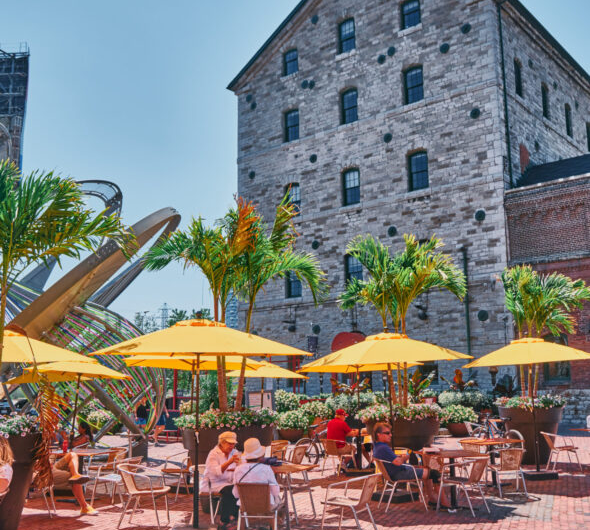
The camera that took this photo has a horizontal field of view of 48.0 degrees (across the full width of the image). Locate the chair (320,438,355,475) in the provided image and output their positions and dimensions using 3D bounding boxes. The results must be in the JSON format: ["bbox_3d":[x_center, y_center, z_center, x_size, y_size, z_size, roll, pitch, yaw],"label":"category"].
[{"bbox_3d":[0.829,3.711,12.944,0.560,0.750,0.580,-10,-14,43],"label":"chair"}]

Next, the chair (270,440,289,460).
[{"bbox_3d":[-0.277,3.525,11.861,0.560,0.750,0.570,-6,-12,30],"label":"chair"}]

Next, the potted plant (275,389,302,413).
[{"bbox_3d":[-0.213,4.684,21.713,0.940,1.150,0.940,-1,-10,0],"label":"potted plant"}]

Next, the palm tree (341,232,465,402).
[{"bbox_3d":[2.681,1.403,17.347,3.000,4.500,2.900,-1,-10,0],"label":"palm tree"}]

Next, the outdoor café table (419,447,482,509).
[{"bbox_3d":[2.195,3.028,9.271,0.770,0.745,0.770,5,-11,-31],"label":"outdoor café table"}]

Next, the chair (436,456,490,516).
[{"bbox_3d":[2.369,3.097,9.378,0.560,0.740,0.570,10,-16,-43],"label":"chair"}]

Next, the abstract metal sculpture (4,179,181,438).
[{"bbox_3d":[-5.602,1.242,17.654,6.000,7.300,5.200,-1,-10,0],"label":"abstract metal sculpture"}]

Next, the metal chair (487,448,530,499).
[{"bbox_3d":[3.501,3.387,10.927,0.560,0.740,0.570,-1,-11,-2],"label":"metal chair"}]

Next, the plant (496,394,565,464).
[{"bbox_3d":[5.154,3.583,14.484,1.470,1.470,1.470,-1,-10,0],"label":"plant"}]

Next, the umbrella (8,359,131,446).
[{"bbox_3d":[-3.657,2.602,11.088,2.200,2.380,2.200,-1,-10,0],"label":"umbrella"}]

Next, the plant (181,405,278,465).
[{"bbox_3d":[-1.005,2.941,9.985,1.500,1.400,1.500,0,-11,-6],"label":"plant"}]

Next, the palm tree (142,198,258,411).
[{"bbox_3d":[-1.433,0.620,10.054,1.660,3.220,1.500,-1,-10,0],"label":"palm tree"}]

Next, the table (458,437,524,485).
[{"bbox_3d":[3.286,3.308,11.034,0.790,0.740,0.790,1,-10,-9],"label":"table"}]

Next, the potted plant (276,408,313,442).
[{"bbox_3d":[-0.015,4.945,20.445,1.060,1.020,1.060,-1,-10,0],"label":"potted plant"}]

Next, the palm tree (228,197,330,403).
[{"bbox_3d":[-0.262,0.584,10.402,1.650,3.500,1.650,-1,-11,0],"label":"palm tree"}]

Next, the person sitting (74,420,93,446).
[{"bbox_3d":[-3.498,3.153,10.817,0.800,1.170,0.520,8,-14,-41],"label":"person sitting"}]

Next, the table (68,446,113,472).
[{"bbox_3d":[-3.343,3.328,10.475,0.800,0.735,0.800,-2,-10,7],"label":"table"}]

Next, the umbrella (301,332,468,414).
[{"bbox_3d":[1.443,2.308,10.266,2.680,2.520,2.680,-1,-10,0],"label":"umbrella"}]

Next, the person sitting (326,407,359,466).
[{"bbox_3d":[1.002,3.763,14.124,0.520,1.330,0.720,-12,-15,43],"label":"person sitting"}]

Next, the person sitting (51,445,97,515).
[{"bbox_3d":[-3.349,2.991,9.675,0.900,1.260,0.520,1,-11,-9],"label":"person sitting"}]

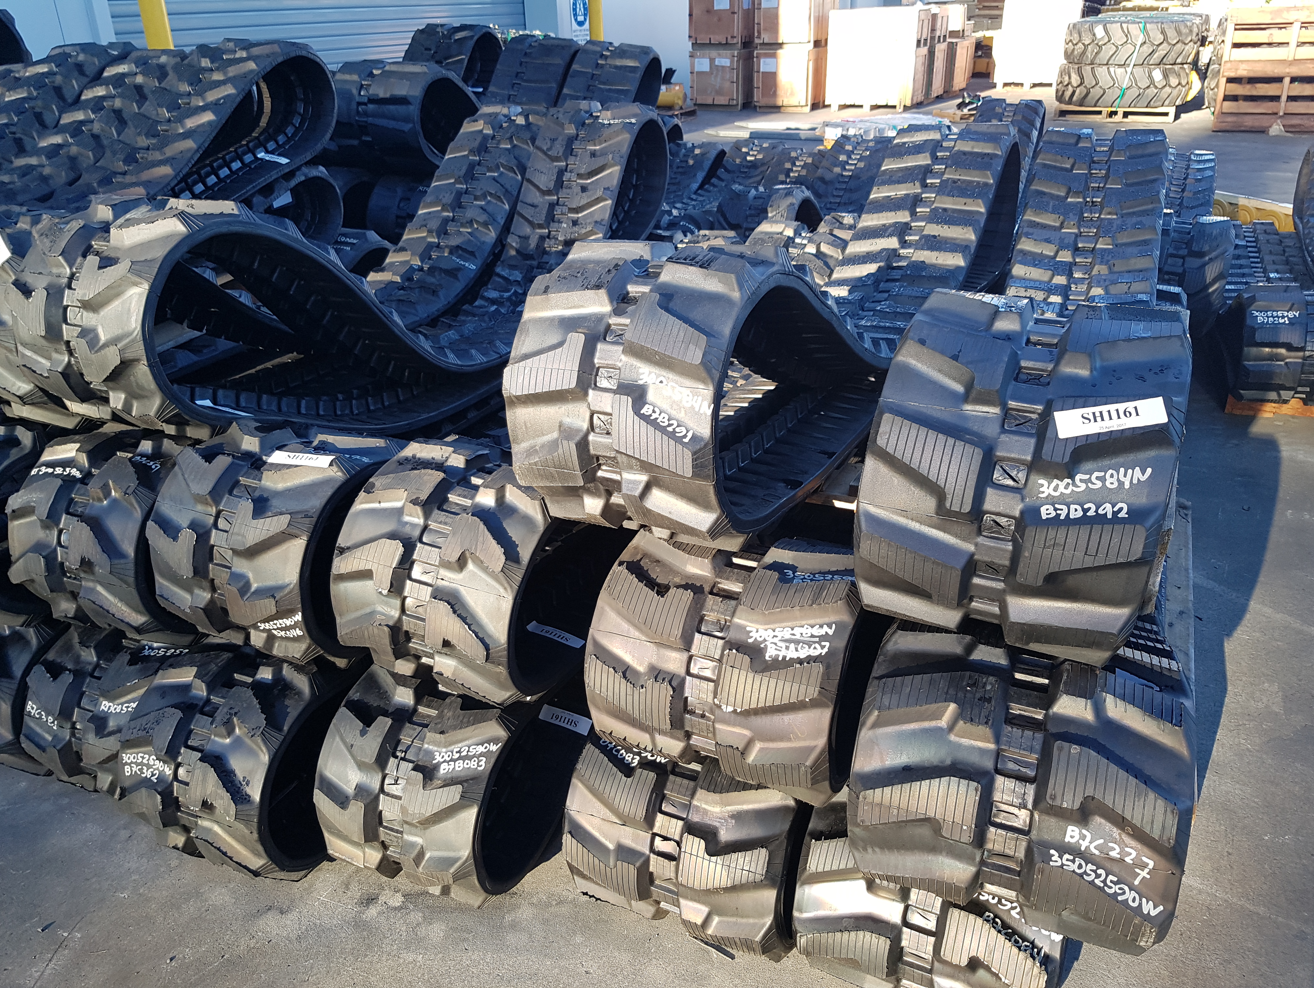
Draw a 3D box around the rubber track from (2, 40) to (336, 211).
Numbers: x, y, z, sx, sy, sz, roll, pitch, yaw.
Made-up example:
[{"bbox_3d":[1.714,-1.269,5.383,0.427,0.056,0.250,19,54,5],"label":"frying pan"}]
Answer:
[{"bbox_3d":[-1.474,-1.053,2.870,0.630,0.425,1.010,10,29,22],"label":"rubber track"}]

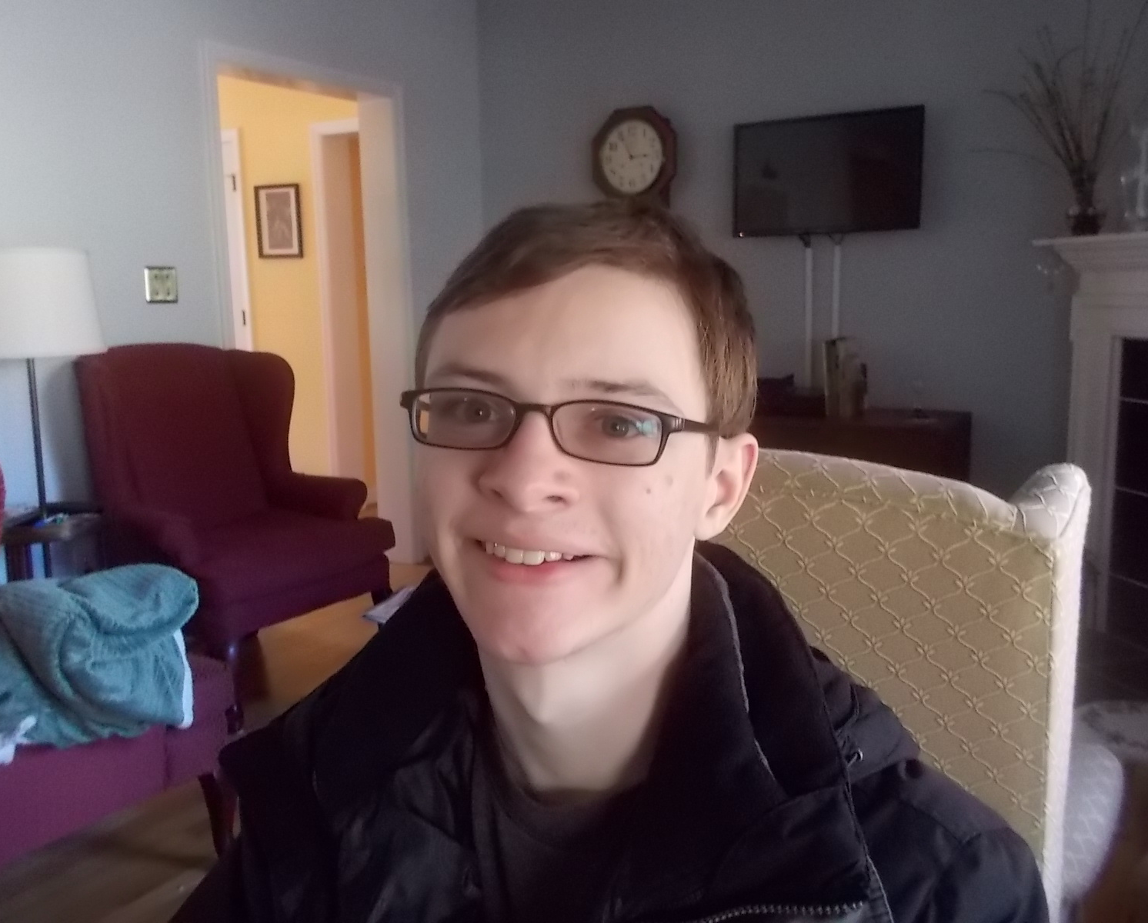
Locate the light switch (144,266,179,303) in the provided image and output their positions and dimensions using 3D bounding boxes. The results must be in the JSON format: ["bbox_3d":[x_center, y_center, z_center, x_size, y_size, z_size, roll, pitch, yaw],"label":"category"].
[{"bbox_3d":[-1.416,-0.607,3.550,0.015,0.124,0.124,5,11,33],"label":"light switch"}]

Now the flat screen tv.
[{"bbox_3d":[0.968,-1.096,3.955,0.737,0.432,0.070,5,11,33],"label":"flat screen tv"}]

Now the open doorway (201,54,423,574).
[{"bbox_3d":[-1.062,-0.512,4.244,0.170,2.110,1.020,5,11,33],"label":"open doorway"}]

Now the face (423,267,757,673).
[{"bbox_3d":[0.012,-0.003,0.500,0.150,0.190,0.125,2,2,14],"label":"face"}]

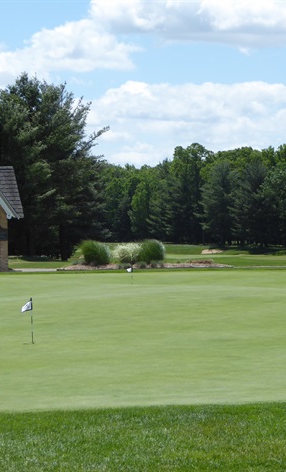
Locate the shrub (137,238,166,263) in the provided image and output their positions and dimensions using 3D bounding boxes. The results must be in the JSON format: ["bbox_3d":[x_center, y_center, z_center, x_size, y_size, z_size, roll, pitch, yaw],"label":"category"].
[{"bbox_3d":[0.434,0.766,91.000,1.350,1.270,1.350,0,0,0],"label":"shrub"}]

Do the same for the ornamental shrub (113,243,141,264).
[{"bbox_3d":[-0.794,0.896,91.300,1.450,1.130,1.400,0,0,0],"label":"ornamental shrub"}]

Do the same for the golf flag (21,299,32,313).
[{"bbox_3d":[-1.776,1.064,27.300,0.180,0.220,0.040,0,0,0],"label":"golf flag"}]

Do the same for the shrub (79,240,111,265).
[{"bbox_3d":[-2.450,0.842,91.000,1.580,1.240,1.500,0,0,0],"label":"shrub"}]

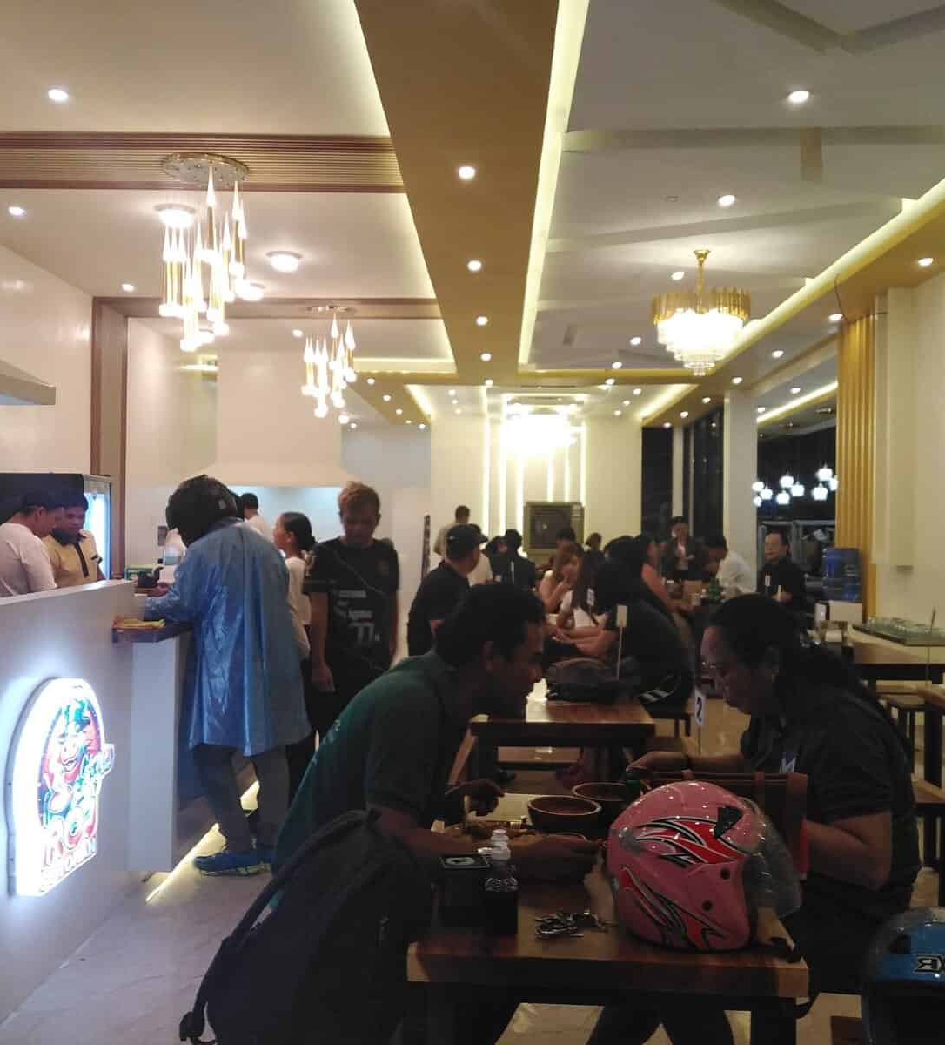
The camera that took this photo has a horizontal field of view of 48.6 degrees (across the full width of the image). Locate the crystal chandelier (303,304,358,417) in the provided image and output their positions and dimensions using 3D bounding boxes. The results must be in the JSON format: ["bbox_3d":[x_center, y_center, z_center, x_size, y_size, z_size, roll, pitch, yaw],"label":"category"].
[{"bbox_3d":[-1.204,-1.346,8.800,0.480,0.920,0.480,1,0,1],"label":"crystal chandelier"}]

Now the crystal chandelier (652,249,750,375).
[{"bbox_3d":[1.464,-1.326,6.700,0.630,0.800,0.630,1,0,1],"label":"crystal chandelier"}]

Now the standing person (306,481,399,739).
[{"bbox_3d":[-0.555,0.605,4.850,0.450,1.610,0.280,1,0,-12],"label":"standing person"}]

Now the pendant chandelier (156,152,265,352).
[{"bbox_3d":[-1.384,-1.356,5.420,0.490,0.930,0.490,1,0,1],"label":"pendant chandelier"}]

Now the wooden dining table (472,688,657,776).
[{"bbox_3d":[0.315,1.047,3.975,0.615,0.745,0.930,1,0,1],"label":"wooden dining table"}]

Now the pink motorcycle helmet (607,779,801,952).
[{"bbox_3d":[0.387,0.552,1.780,0.310,0.250,0.245,1,0,-12],"label":"pink motorcycle helmet"}]

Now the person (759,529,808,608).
[{"bbox_3d":[2.181,0.777,7.688,0.600,1.400,0.480,1,0,-38],"label":"person"}]

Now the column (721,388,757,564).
[{"bbox_3d":[3.235,-0.034,12.600,0.340,3.100,0.400,1,0,1],"label":"column"}]

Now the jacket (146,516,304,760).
[{"bbox_3d":[-1.010,0.470,4.330,0.540,0.970,0.580,1,0,44],"label":"jacket"}]

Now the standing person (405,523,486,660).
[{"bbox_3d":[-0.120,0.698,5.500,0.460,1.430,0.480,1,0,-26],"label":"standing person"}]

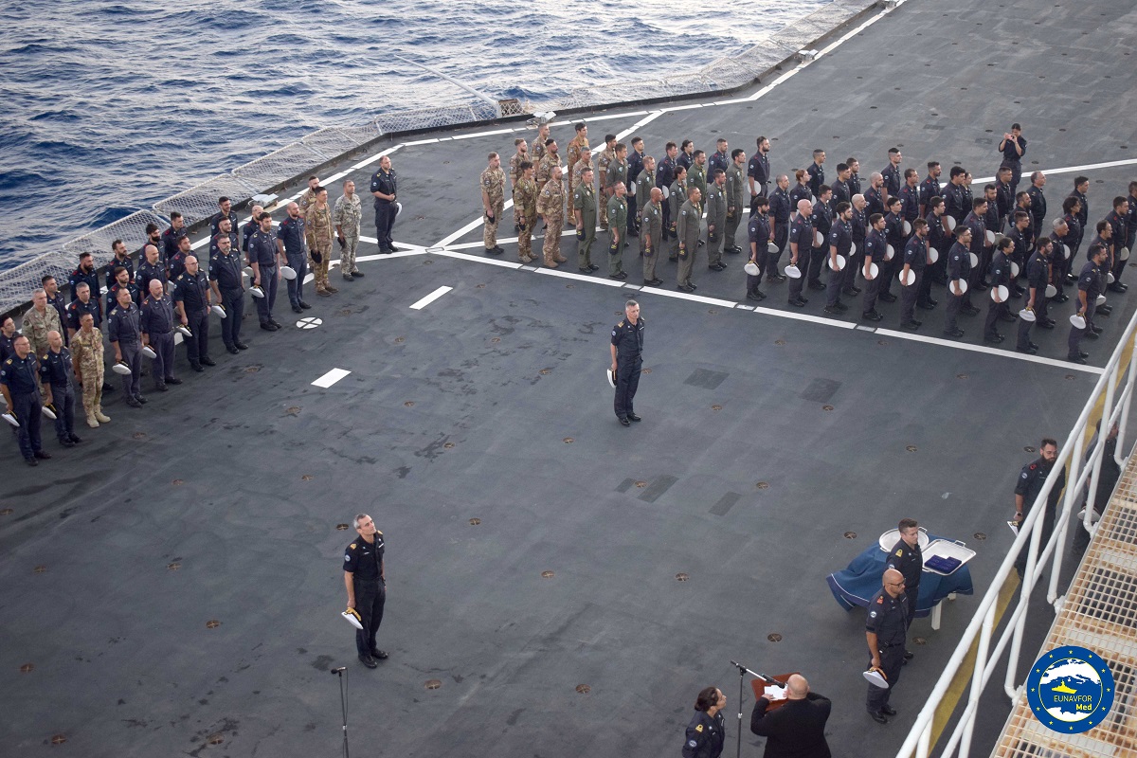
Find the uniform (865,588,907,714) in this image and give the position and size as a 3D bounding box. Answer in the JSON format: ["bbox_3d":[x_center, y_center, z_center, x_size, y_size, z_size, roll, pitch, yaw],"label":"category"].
[{"bbox_3d":[3.165,2.683,15.044,0.330,1.500,0.510,18,32,33],"label":"uniform"}]

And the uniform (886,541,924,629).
[{"bbox_3d":[3.537,2.309,16.038,0.320,1.440,0.500,22,34,38],"label":"uniform"}]

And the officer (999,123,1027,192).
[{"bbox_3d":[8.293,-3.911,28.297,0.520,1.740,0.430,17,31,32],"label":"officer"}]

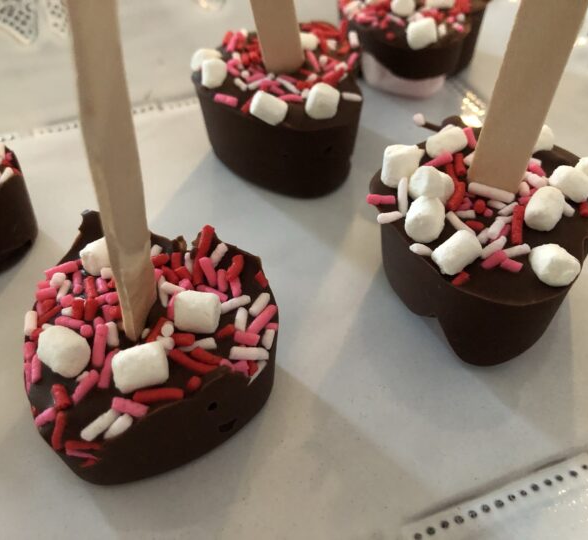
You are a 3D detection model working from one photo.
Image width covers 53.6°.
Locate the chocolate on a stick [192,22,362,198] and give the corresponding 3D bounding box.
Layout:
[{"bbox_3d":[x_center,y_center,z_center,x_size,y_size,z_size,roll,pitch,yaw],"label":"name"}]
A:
[{"bbox_3d":[-0.003,-0.042,0.151,0.042,0.024,0.044,0,51,-1],"label":"chocolate on a stick"}]

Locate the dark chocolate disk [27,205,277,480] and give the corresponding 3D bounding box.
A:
[{"bbox_3d":[-0.027,0.014,0.110,0.046,0.018,0.045,0,51,-1],"label":"dark chocolate disk"}]

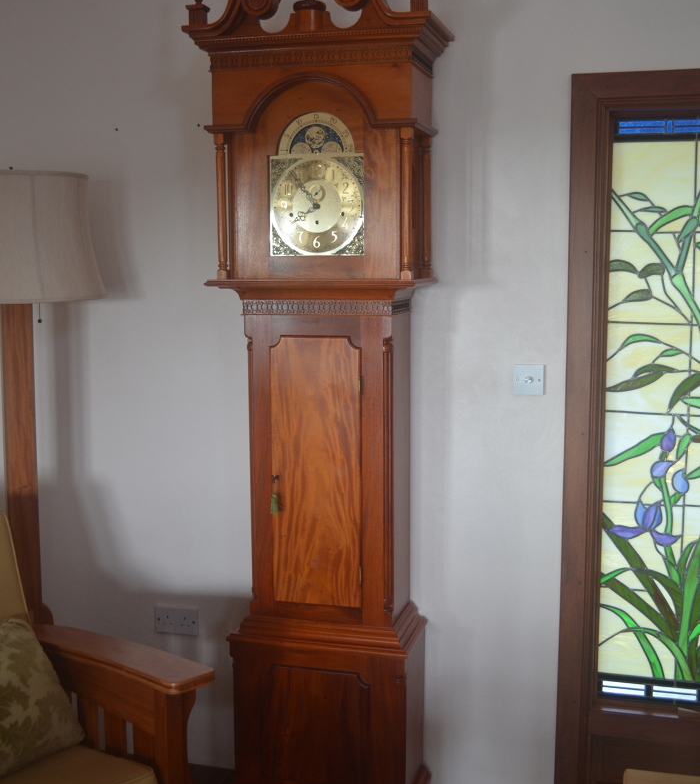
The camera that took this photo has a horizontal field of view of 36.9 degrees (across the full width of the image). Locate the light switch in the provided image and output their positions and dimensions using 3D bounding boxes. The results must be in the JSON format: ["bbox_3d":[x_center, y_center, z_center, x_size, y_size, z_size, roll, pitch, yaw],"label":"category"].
[{"bbox_3d":[0.498,-0.033,2.920,0.086,0.086,0.016,2,8,15],"label":"light switch"}]

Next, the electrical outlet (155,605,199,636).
[{"bbox_3d":[-0.546,0.726,3.318,0.147,0.086,0.012,2,8,15],"label":"electrical outlet"}]

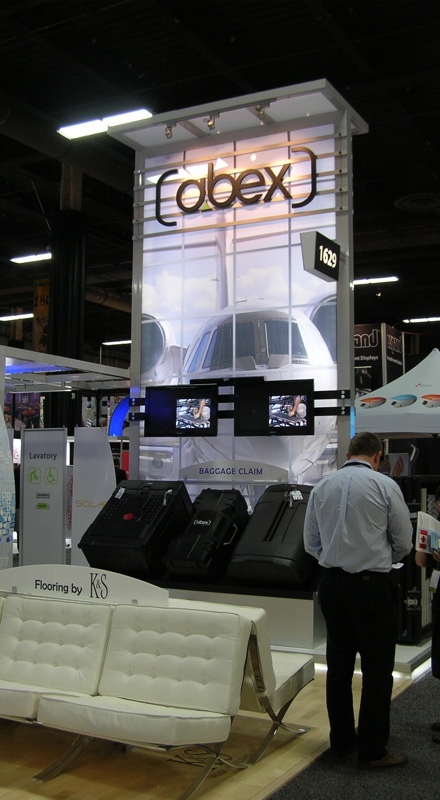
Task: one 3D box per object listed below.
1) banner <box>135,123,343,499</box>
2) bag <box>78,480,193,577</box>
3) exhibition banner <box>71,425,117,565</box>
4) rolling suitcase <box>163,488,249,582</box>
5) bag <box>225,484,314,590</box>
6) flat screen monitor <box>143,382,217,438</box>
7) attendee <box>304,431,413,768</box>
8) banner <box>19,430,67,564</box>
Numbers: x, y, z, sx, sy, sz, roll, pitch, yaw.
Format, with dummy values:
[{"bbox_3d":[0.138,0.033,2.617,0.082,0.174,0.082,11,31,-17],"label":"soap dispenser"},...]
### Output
[{"bbox_3d":[0.154,-0.746,8.726,2.396,3.891,0.119,-2,-6,28],"label":"banner"},{"bbox_3d":[-0.815,1.284,8.411,0.740,0.389,0.942,-2,35,28],"label":"bag"},{"bbox_3d":[-1.310,1.311,8.743,0.609,2.048,0.050,-2,-6,28],"label":"exhibition banner"},{"bbox_3d":[-0.128,1.304,8.110,0.474,0.248,0.953,-3,34,27],"label":"rolling suitcase"},{"bbox_3d":[0.599,1.241,7.711,0.624,0.316,1.002,-2,35,28],"label":"bag"},{"bbox_3d":[-0.389,0.121,8.803,0.883,0.541,0.099,-2,-6,28],"label":"flat screen monitor"},{"bbox_3d":[0.783,1.093,4.730,0.505,1.812,0.376,-4,-6,40],"label":"attendee"},{"bbox_3d":[-1.885,1.326,8.903,0.617,2.034,0.059,-2,-6,28],"label":"banner"}]

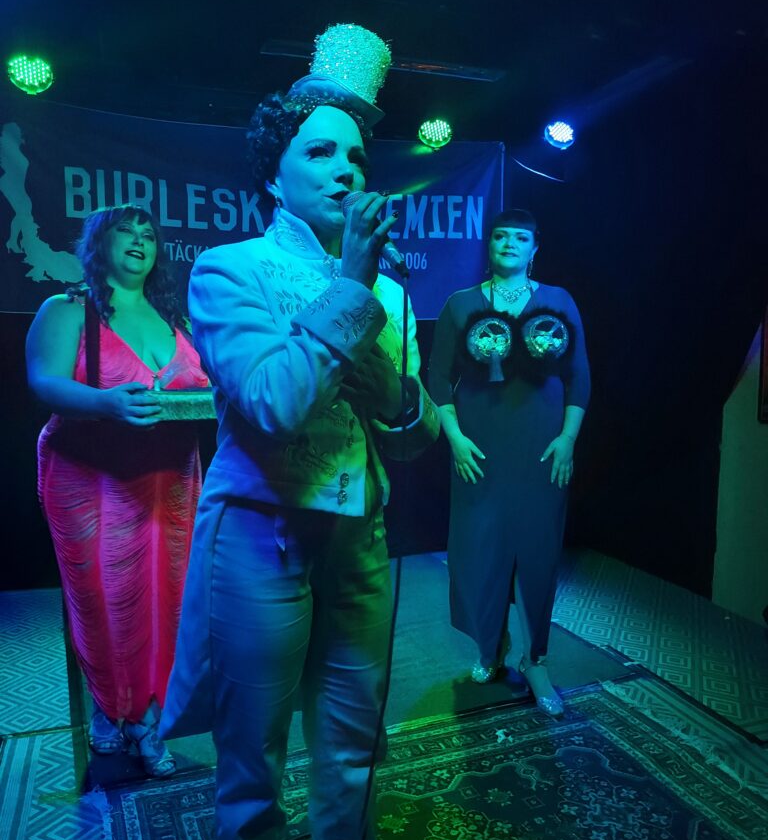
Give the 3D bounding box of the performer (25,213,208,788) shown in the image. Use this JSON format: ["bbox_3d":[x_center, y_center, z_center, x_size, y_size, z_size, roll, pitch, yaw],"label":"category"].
[{"bbox_3d":[-0.735,0.211,2.107,0.670,1.665,0.500,-3,7,-31],"label":"performer"}]

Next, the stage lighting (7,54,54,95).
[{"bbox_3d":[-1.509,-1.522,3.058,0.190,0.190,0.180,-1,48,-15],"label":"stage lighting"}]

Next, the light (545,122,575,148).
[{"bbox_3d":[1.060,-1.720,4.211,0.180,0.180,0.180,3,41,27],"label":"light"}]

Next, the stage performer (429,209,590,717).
[{"bbox_3d":[0.466,0.131,2.567,0.600,1.740,0.460,1,6,2],"label":"stage performer"}]

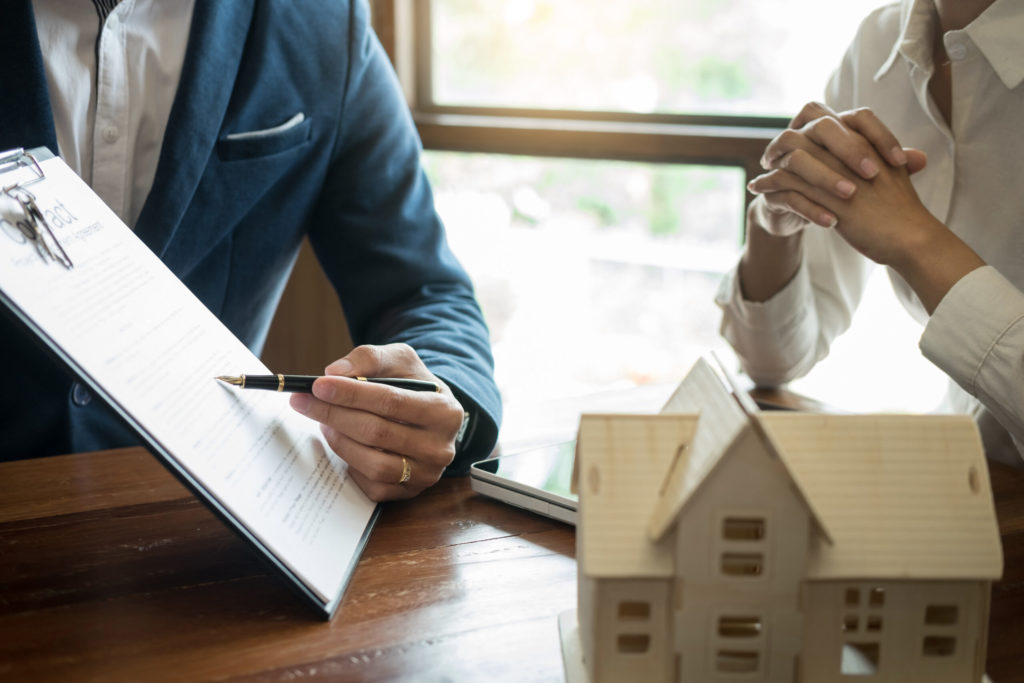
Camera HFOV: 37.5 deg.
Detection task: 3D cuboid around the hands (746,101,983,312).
[{"bbox_3d":[0.260,-0.099,1.110,0.145,0.140,0.110,-6,12,-28],"label":"hands"}]

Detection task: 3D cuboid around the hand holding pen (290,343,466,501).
[{"bbox_3d":[-0.081,0.049,0.920,0.105,0.085,0.090,-2,11,-11],"label":"hand holding pen"}]

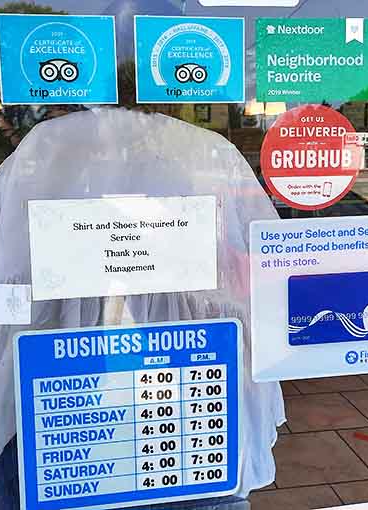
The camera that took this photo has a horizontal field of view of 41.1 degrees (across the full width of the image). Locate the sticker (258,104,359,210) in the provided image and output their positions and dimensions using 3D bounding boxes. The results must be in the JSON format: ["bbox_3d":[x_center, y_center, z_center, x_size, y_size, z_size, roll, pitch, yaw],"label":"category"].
[{"bbox_3d":[0.170,-0.129,0.657,0.139,0.139,0.003,-3,6,-8],"label":"sticker"}]

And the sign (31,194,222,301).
[{"bbox_3d":[-0.074,-0.010,0.633,0.238,0.125,0.004,-2,6,-8],"label":"sign"}]

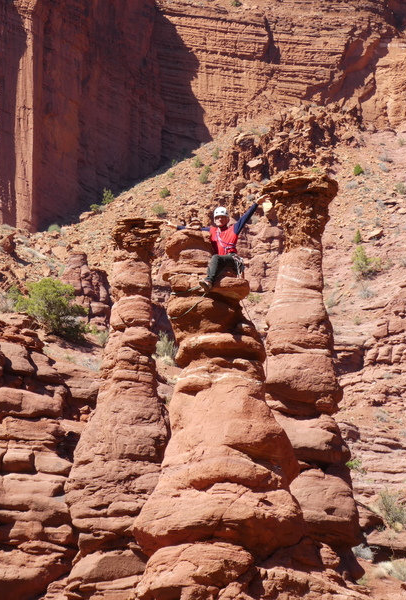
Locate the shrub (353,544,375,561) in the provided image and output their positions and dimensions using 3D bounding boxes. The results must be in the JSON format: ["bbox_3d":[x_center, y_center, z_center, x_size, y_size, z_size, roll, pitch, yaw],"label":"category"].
[{"bbox_3d":[2.726,4.288,36.500,0.374,0.264,0.355,0,-4,0],"label":"shrub"}]

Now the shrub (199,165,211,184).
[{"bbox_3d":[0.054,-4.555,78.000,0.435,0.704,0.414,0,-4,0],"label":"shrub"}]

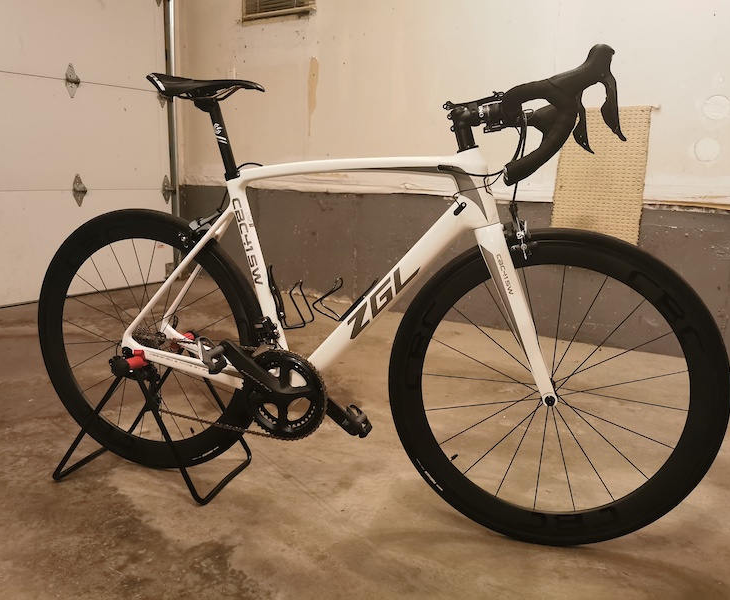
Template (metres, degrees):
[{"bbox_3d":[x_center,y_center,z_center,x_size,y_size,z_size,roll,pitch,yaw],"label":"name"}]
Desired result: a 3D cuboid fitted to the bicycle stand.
[{"bbox_3d":[-0.536,0.279,1.595,0.425,0.330,0.310,5,12,17],"label":"bicycle stand"}]

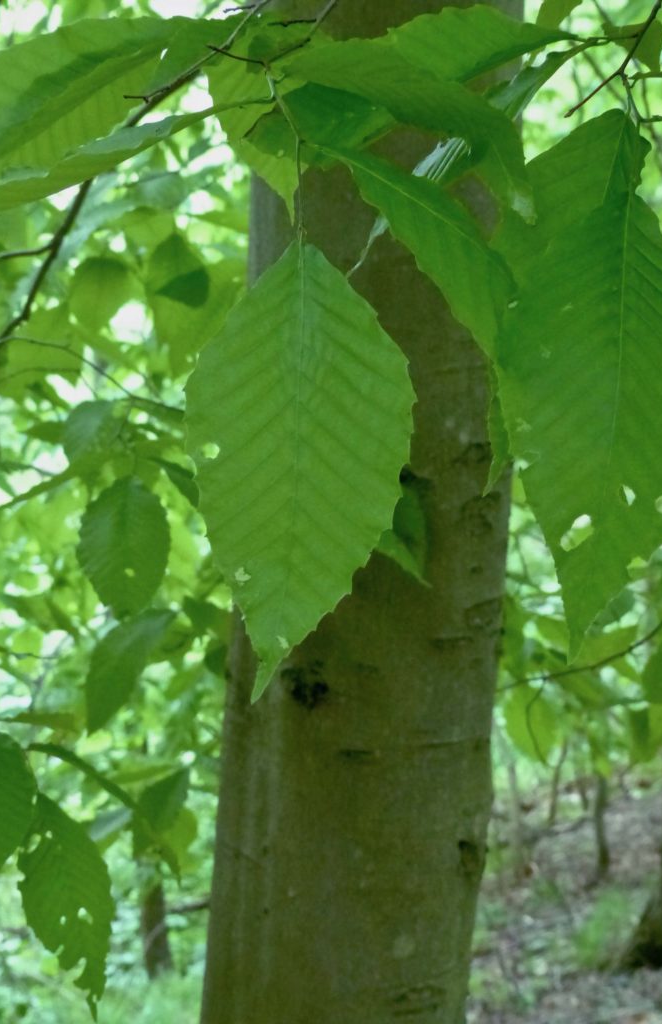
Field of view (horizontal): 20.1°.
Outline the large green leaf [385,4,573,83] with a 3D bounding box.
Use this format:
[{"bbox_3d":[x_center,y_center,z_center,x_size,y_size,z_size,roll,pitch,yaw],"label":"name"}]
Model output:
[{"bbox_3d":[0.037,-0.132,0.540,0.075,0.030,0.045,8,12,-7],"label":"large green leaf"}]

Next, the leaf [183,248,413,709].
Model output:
[{"bbox_3d":[-0.009,-0.011,0.500,0.059,0.120,0.020,4,3,0],"label":"leaf"}]

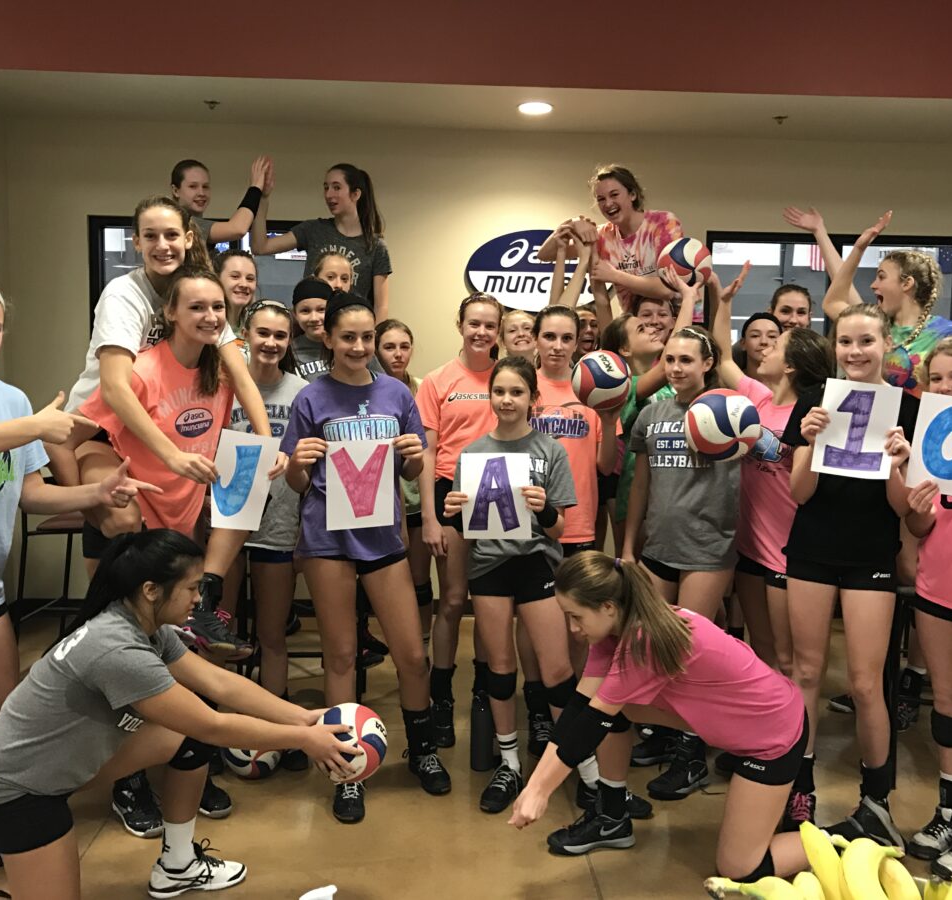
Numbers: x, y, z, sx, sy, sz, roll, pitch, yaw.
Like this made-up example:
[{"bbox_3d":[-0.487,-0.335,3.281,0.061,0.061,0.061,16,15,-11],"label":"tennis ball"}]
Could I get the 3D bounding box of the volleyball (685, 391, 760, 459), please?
[{"bbox_3d":[0.706,-0.070,2.775,0.210,0.210,0.210,2,7,0],"label":"volleyball"}]

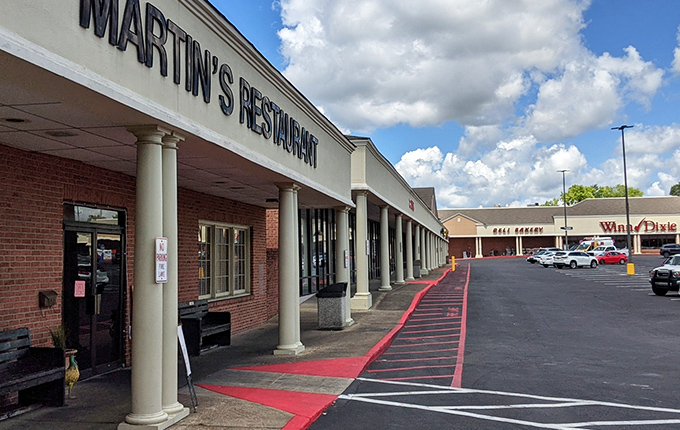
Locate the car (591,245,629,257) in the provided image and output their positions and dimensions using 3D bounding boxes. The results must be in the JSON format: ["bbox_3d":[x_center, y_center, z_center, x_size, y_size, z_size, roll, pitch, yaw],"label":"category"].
[{"bbox_3d":[32.483,4.726,64.420,5.700,1.920,2.000,1,-5,-17],"label":"car"}]

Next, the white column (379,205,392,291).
[{"bbox_3d":[1.762,1.286,20.599,0.420,3.280,0.420,-2,-5,14],"label":"white column"}]

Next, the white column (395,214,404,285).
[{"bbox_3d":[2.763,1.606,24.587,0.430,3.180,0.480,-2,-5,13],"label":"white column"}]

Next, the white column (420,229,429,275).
[{"bbox_3d":[6.013,2.646,38.062,0.540,3.280,0.620,-2,-5,13],"label":"white column"}]

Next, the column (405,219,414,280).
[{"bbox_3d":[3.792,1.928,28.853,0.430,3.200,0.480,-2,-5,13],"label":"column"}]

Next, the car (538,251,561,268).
[{"bbox_3d":[23.209,4.600,55.239,4.750,1.470,1.830,1,-5,-20],"label":"car"}]

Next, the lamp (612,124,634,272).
[{"bbox_3d":[22.428,-1.240,41.501,1.600,11.800,0.600,-2,-5,14],"label":"lamp"}]

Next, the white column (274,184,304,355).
[{"bbox_3d":[-0.903,0.946,9.511,0.410,2.970,0.560,-2,-5,13],"label":"white column"}]

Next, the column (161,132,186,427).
[{"bbox_3d":[-1.909,0.661,5.820,0.410,3.060,0.390,-2,-5,14],"label":"column"}]

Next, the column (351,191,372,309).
[{"bbox_3d":[0.628,1.021,16.045,0.580,3.570,0.620,-1,-5,0],"label":"column"}]

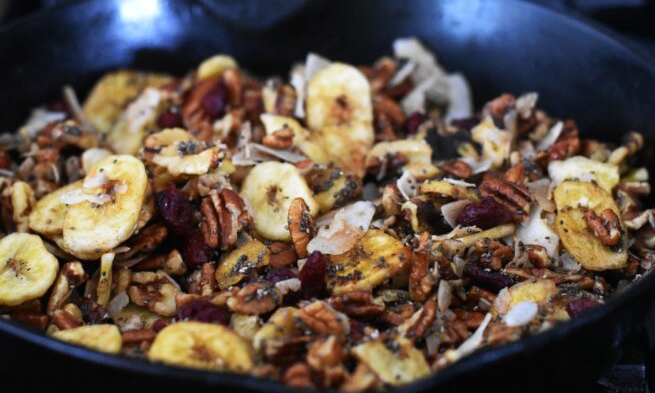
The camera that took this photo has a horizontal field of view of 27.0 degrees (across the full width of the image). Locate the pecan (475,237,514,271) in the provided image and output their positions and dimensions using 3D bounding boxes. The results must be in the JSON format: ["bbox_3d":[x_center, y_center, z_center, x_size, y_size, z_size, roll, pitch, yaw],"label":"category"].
[{"bbox_3d":[0.058,0.020,0.475,0.014,0.009,0.011,15,35,23],"label":"pecan"}]

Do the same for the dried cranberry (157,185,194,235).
[{"bbox_3d":[-0.053,0.005,0.480,0.013,0.017,0.010,-12,11,7],"label":"dried cranberry"}]

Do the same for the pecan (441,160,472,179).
[{"bbox_3d":[0.047,-0.010,0.498,0.013,0.008,0.010,-1,32,0],"label":"pecan"}]

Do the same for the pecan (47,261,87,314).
[{"bbox_3d":[-0.084,0.029,0.441,0.011,0.018,0.009,24,1,-15],"label":"pecan"}]

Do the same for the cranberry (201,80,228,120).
[{"bbox_3d":[-0.049,-0.042,0.585,0.010,0.009,0.014,8,61,5],"label":"cranberry"}]

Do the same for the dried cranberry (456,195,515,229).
[{"bbox_3d":[0.057,0.006,0.492,0.021,0.010,0.012,5,32,9],"label":"dried cranberry"}]

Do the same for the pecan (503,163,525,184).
[{"bbox_3d":[0.073,-0.009,0.533,0.008,0.007,0.010,14,52,11],"label":"pecan"}]

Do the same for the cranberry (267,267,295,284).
[{"bbox_3d":[-0.015,0.026,0.448,0.011,0.007,0.009,-1,32,0],"label":"cranberry"}]

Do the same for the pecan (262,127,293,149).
[{"bbox_3d":[-0.020,-0.024,0.559,0.013,0.008,0.009,0,31,1],"label":"pecan"}]

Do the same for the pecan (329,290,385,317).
[{"bbox_3d":[0.009,0.034,0.432,0.018,0.008,0.010,7,32,2],"label":"pecan"}]

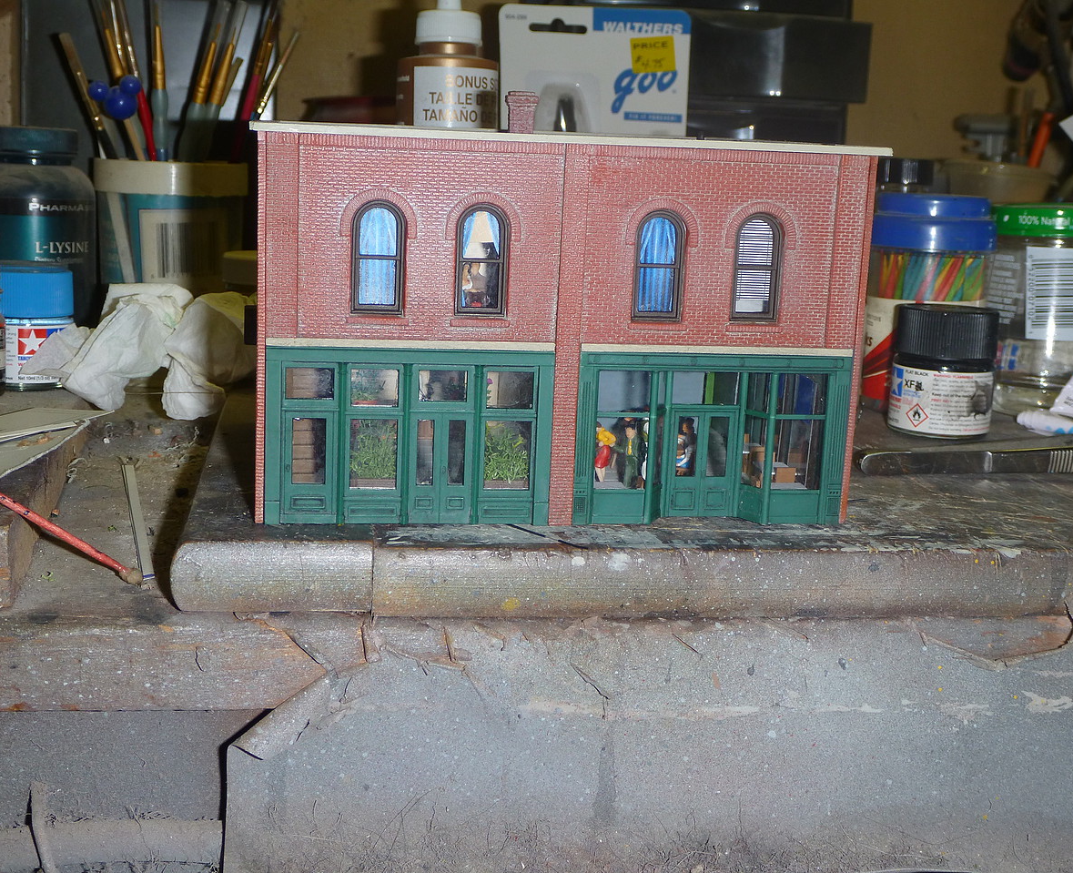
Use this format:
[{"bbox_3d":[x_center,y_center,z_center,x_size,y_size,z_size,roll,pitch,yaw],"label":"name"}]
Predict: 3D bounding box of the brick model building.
[{"bbox_3d":[0.001,-0.038,0.393,0.150,0.102,0.097,1,11,-9],"label":"brick model building"}]

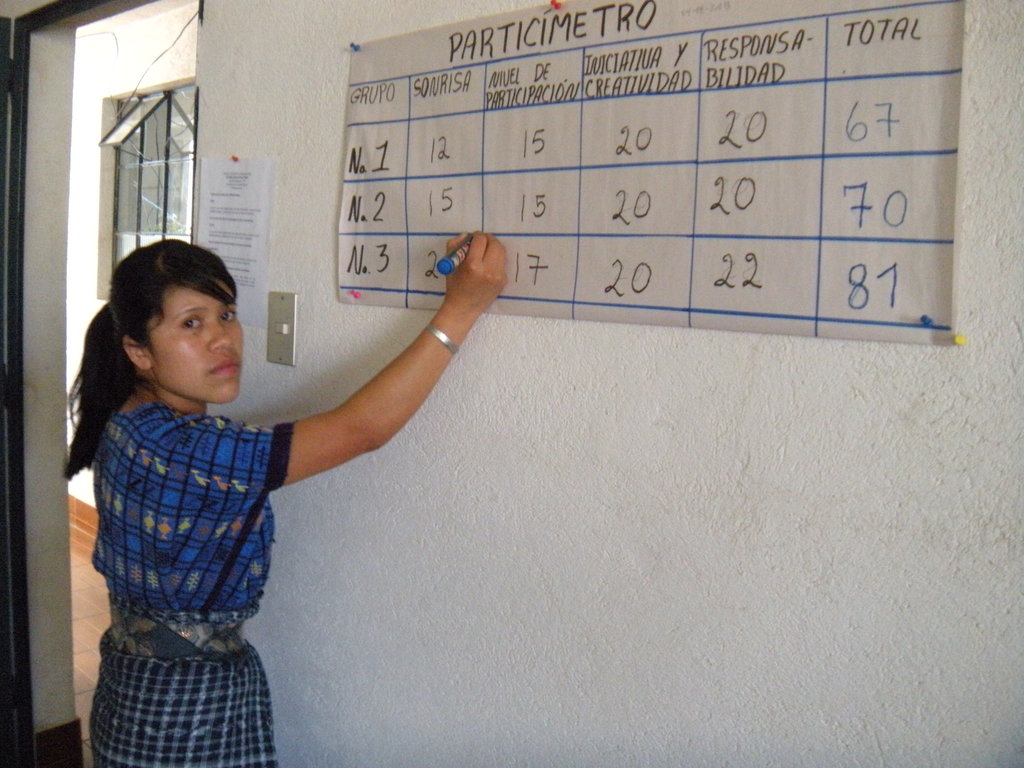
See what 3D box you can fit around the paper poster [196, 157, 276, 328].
[{"bbox_3d":[-0.476,-0.246,1.771,0.216,0.279,0.010,11,11,41],"label":"paper poster"}]

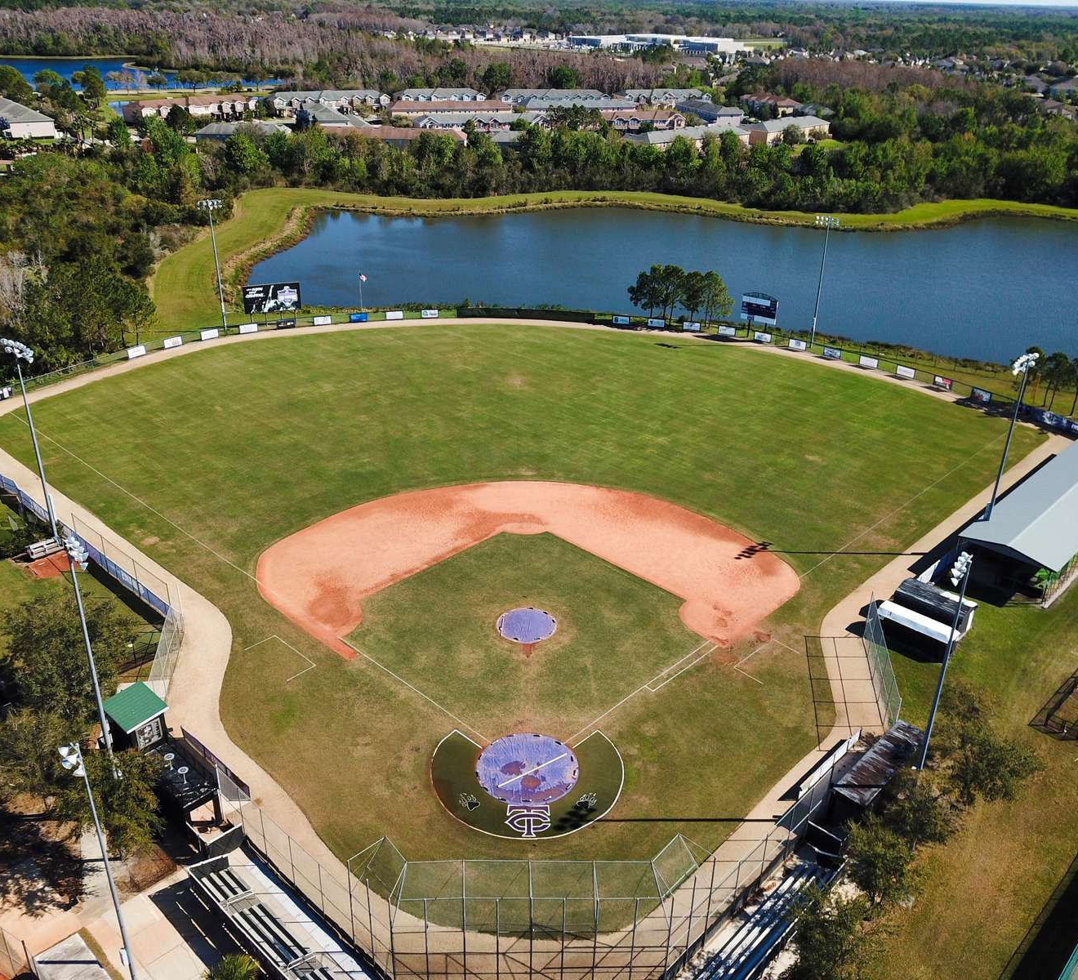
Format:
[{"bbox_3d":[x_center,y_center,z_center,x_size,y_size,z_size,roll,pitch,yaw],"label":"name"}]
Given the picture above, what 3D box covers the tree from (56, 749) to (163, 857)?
[{"bbox_3d":[-25.756,20.186,59.608,6.800,8.000,6.800,1,27,0],"label":"tree"}]

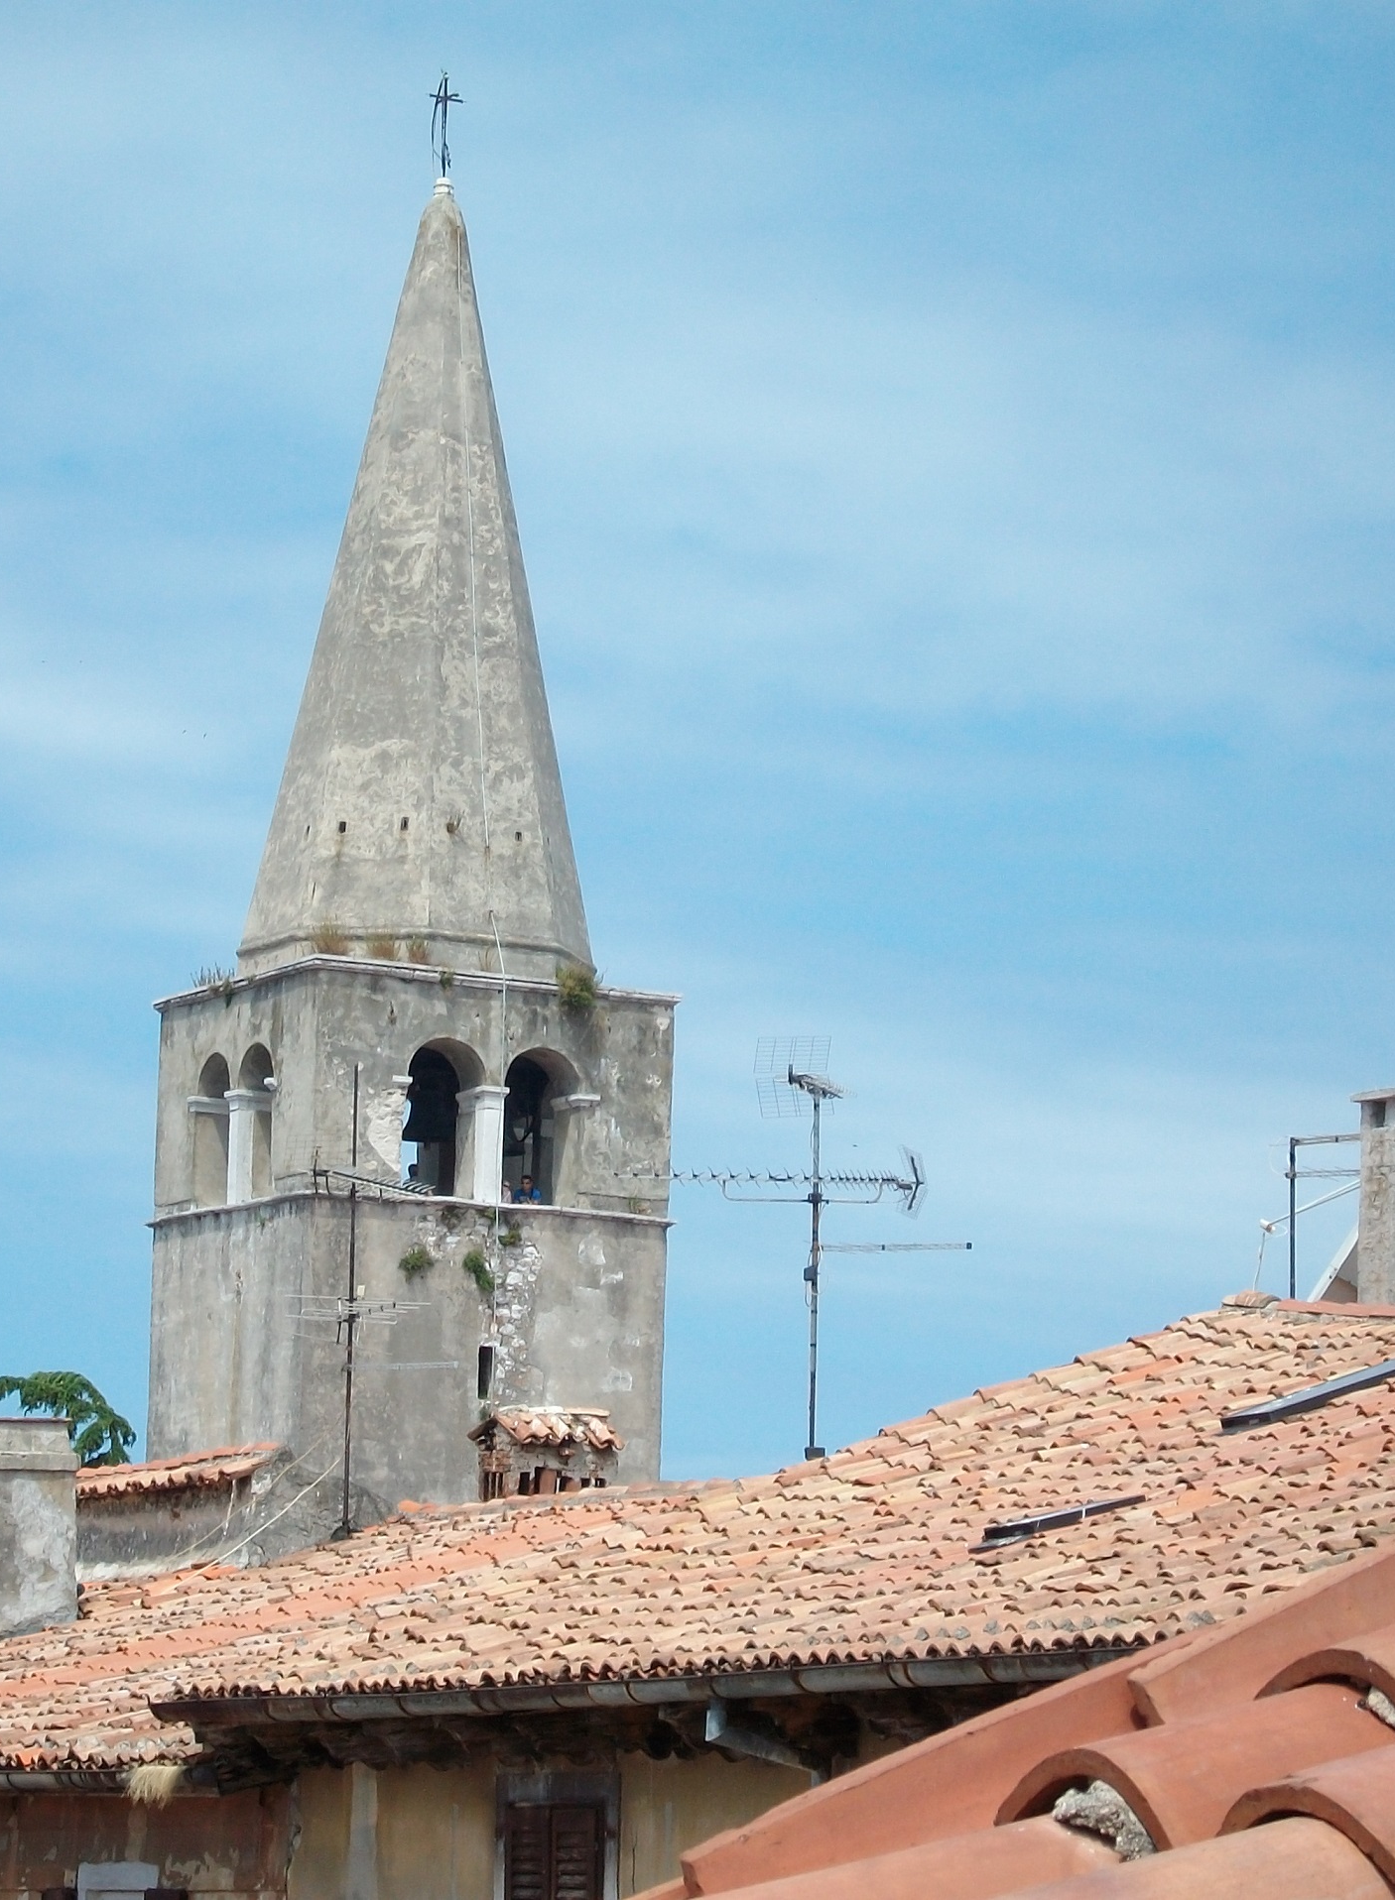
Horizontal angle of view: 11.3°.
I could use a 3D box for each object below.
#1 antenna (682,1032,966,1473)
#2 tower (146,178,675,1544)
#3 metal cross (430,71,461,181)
[{"bbox_3d":[0.803,2.208,51.714,2.400,3.115,0.750,2,-8,0],"label":"antenna"},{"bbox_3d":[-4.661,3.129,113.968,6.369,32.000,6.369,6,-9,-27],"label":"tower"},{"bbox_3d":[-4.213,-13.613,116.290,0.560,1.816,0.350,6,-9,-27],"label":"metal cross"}]

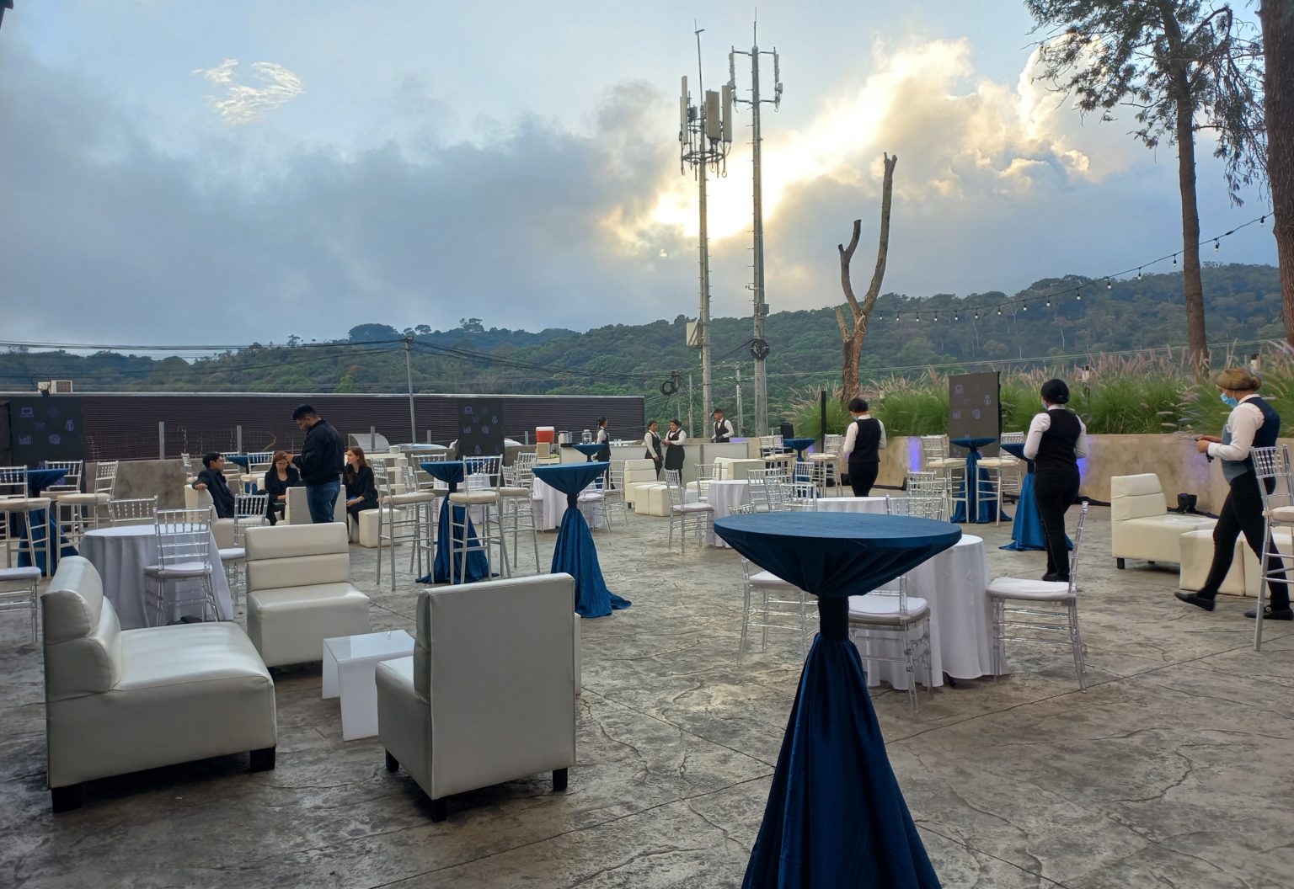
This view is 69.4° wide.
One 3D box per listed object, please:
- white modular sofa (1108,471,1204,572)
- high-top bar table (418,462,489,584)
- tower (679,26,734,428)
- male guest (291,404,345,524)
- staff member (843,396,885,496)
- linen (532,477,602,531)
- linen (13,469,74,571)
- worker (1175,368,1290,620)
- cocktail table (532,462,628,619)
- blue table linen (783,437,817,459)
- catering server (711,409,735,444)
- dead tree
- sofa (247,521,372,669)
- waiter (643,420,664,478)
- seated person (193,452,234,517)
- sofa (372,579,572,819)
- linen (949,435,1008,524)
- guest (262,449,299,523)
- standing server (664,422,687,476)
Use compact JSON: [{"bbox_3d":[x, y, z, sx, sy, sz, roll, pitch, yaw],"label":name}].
[{"bbox_3d":[4.586,0.684,8.280,0.710,0.810,0.590,-1,1,44],"label":"white modular sofa"},{"bbox_3d":[-1.823,0.723,8.842,0.700,1.080,0.690,-2,1,-12],"label":"high-top bar table"},{"bbox_3d":[2.116,-6.705,33.000,1.950,16.200,1.900,-1,1,0],"label":"tower"},{"bbox_3d":[-3.560,0.411,10.106,0.500,1.700,0.500,-1,1,13],"label":"male guest"},{"bbox_3d":[2.608,0.271,11.188,0.480,1.660,0.370,-2,1,-6],"label":"staff member"},{"bbox_3d":[-1.105,0.806,13.100,0.980,0.730,0.980,-1,1,-5],"label":"linen"},{"bbox_3d":[-6.005,0.802,9.211,0.740,1.070,0.740,-1,1,0],"label":"linen"},{"bbox_3d":[3.886,0.324,6.177,0.750,1.620,0.500,-1,1,40],"label":"worker"},{"bbox_3d":[-0.513,0.712,7.092,0.700,1.080,0.680,-2,1,-5],"label":"cocktail table"},{"bbox_3d":[2.906,0.454,17.692,0.680,1.080,0.680,-1,1,9],"label":"blue table linen"},{"bbox_3d":[1.676,0.123,20.800,0.500,1.720,0.450,-1,1,27],"label":"catering server"},{"bbox_3d":[5.634,-3.933,24.000,1.600,7.100,1.000,-1,1,0],"label":"dead tree"},{"bbox_3d":[-2.043,0.914,5.600,0.580,0.810,0.690,-2,1,-28],"label":"sofa"},{"bbox_3d":[0.143,0.222,20.306,0.360,1.570,0.480,-1,1,41],"label":"waiter"},{"bbox_3d":[-5.014,0.691,11.210,0.800,1.180,0.550,-2,1,-29],"label":"seated person"},{"bbox_3d":[-0.690,0.904,3.690,0.575,0.810,0.690,-2,1,-31],"label":"sofa"},{"bbox_3d":[4.592,0.487,13.000,0.760,1.080,0.740,-1,1,19],"label":"linen"},{"bbox_3d":[-4.589,0.691,11.800,0.500,1.170,0.750,-2,1,-27],"label":"guest"},{"bbox_3d":[0.615,0.210,20.306,0.500,1.570,0.420,-1,1,40],"label":"standing server"}]

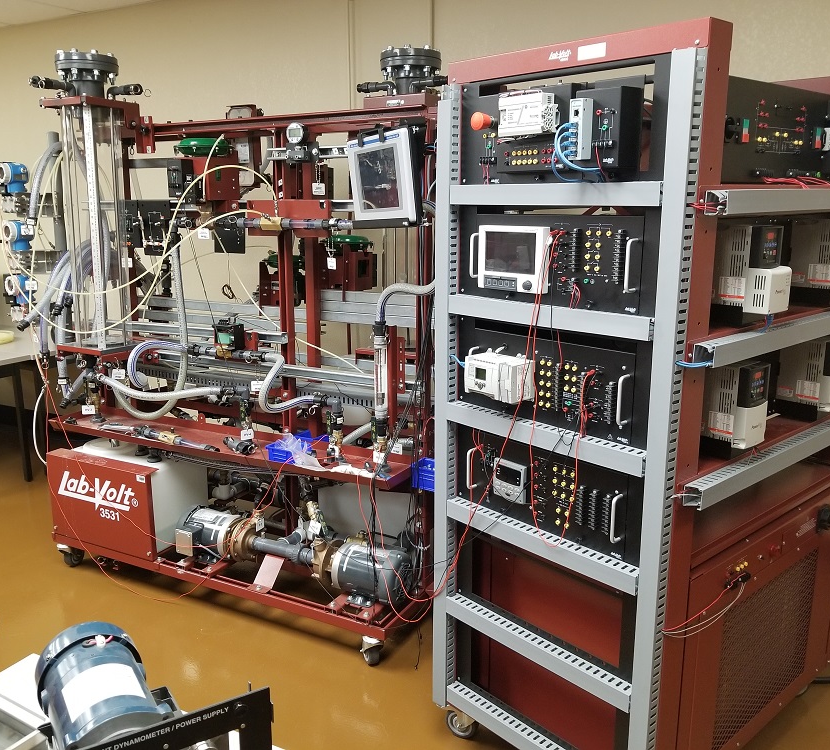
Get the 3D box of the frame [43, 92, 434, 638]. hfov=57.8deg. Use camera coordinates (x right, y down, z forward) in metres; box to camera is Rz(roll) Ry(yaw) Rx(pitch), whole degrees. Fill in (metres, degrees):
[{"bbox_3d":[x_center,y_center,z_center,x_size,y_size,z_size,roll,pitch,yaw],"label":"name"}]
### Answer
[{"bbox_3d":[-0.660,-0.161,3.115,1.720,1.890,0.800,6,12,27],"label":"frame"}]

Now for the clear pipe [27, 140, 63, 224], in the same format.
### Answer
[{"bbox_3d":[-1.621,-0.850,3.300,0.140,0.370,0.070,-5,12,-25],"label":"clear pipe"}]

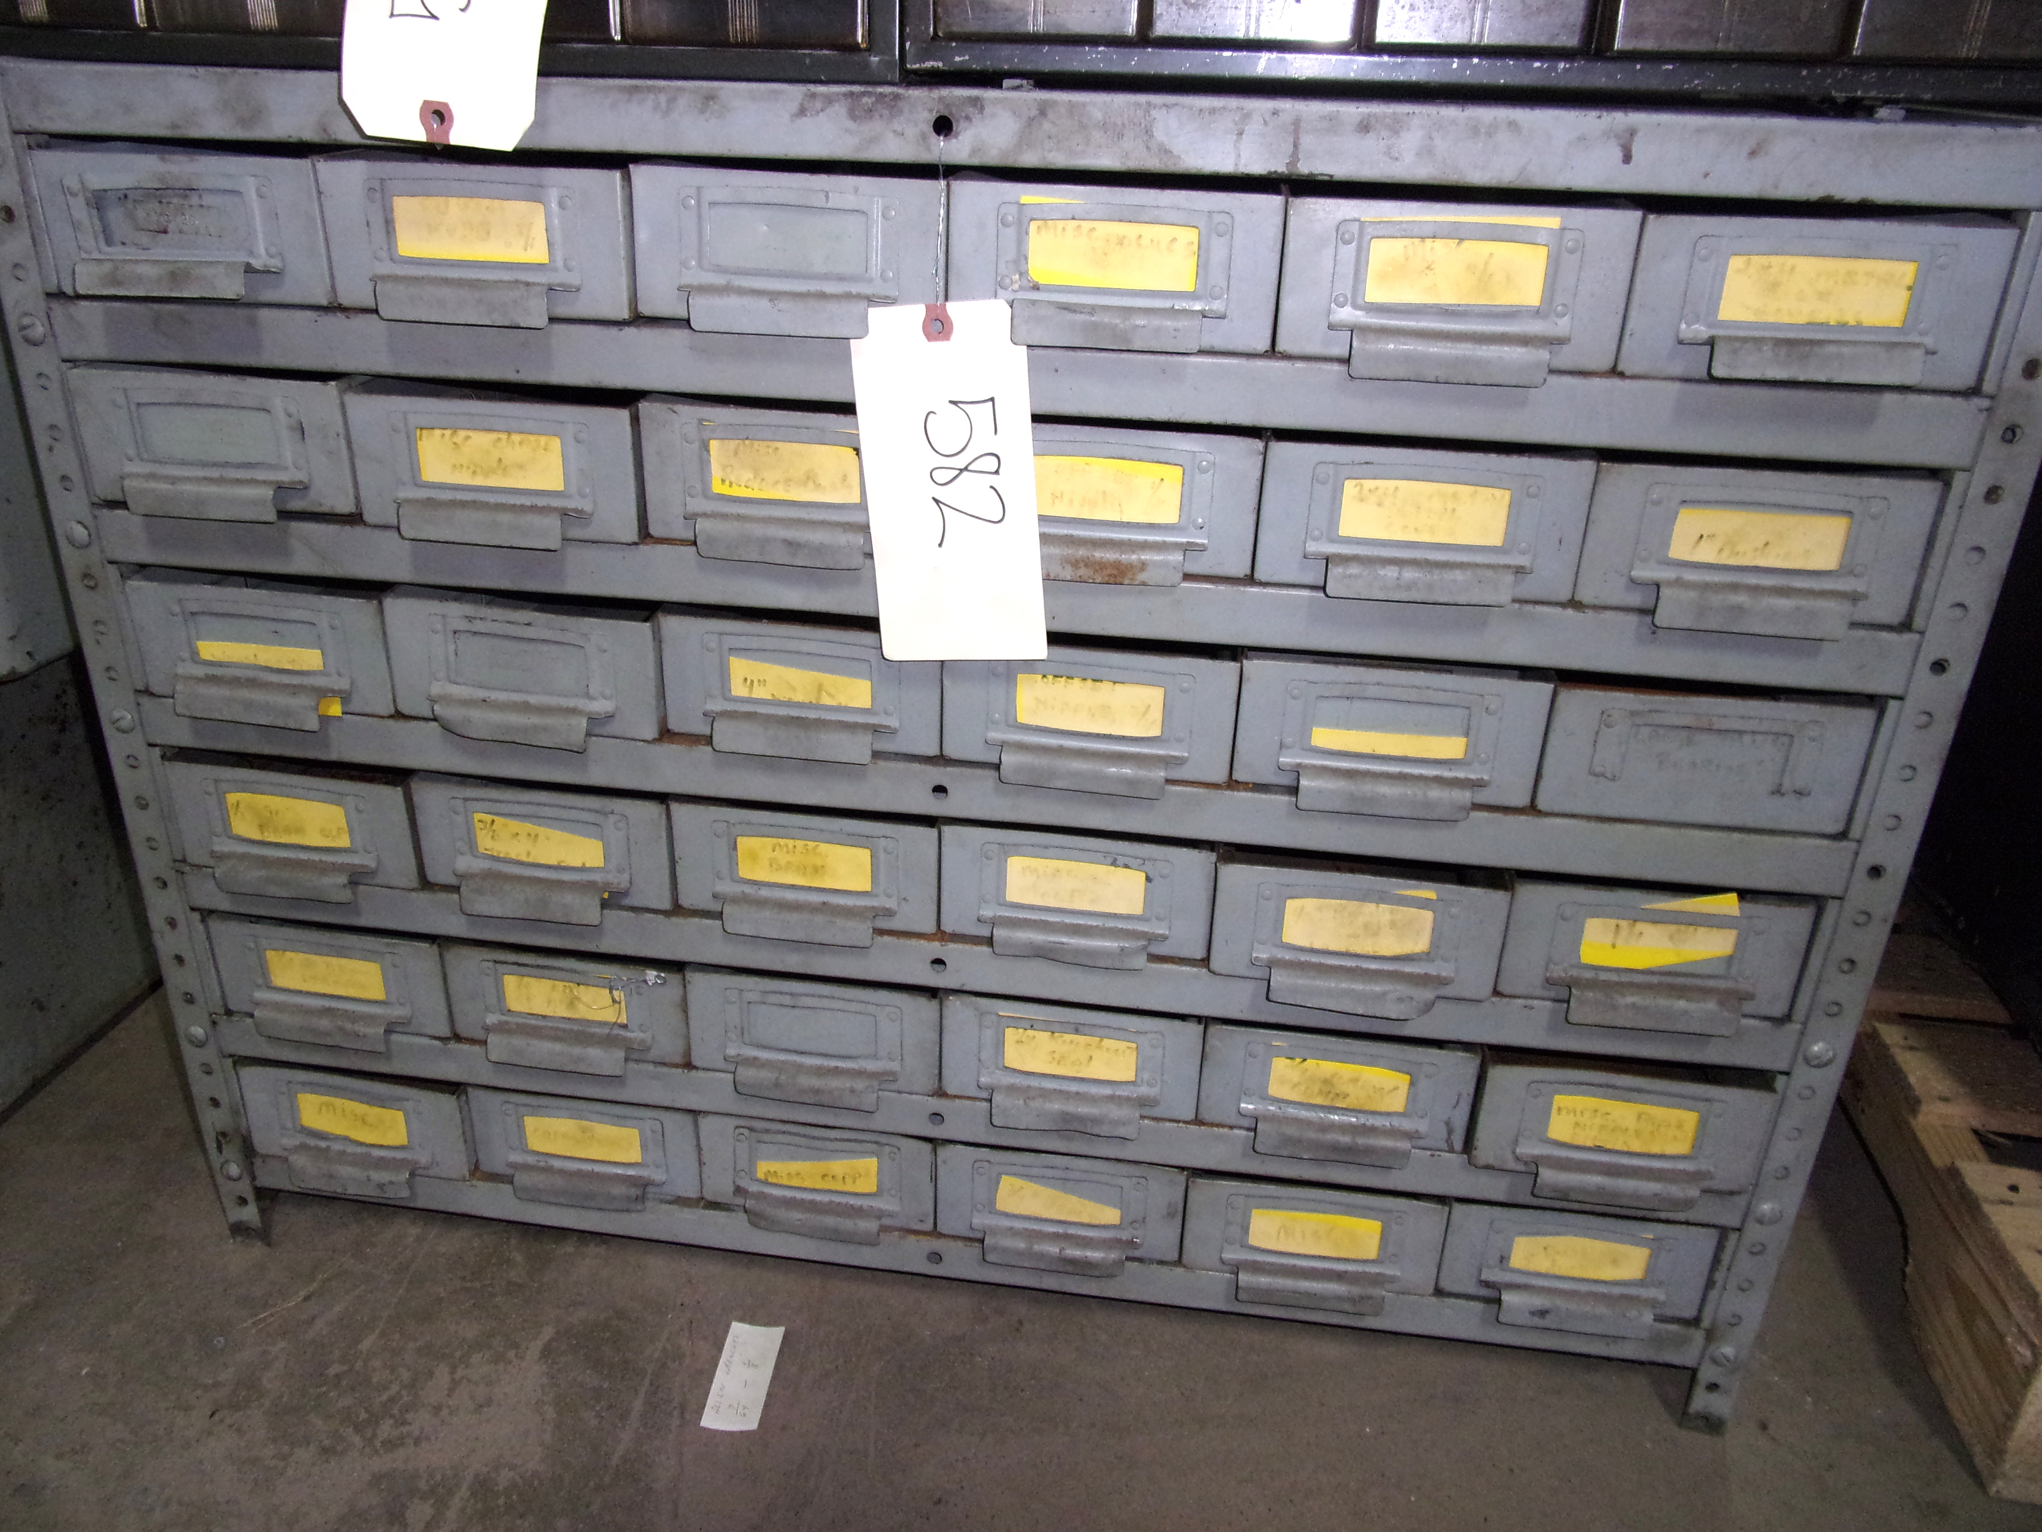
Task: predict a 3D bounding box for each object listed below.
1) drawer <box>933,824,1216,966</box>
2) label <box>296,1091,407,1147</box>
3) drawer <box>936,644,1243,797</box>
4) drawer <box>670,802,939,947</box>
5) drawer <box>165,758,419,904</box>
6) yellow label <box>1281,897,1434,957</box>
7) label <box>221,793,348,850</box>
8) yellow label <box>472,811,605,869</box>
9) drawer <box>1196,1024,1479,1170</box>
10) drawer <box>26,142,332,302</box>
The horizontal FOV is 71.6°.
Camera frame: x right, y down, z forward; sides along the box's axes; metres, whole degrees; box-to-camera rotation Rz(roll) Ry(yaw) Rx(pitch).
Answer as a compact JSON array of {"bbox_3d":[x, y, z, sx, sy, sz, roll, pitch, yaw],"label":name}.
[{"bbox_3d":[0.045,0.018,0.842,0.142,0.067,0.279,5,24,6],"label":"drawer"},{"bbox_3d":[-0.401,0.213,0.850,0.069,0.030,0.004,5,24,6],"label":"label"},{"bbox_3d":[0.054,-0.088,0.831,0.143,0.067,0.338,5,24,6],"label":"drawer"},{"bbox_3d":[-0.097,0.005,0.858,0.142,0.065,0.290,5,24,6],"label":"drawer"},{"bbox_3d":[-0.383,-0.016,0.892,0.140,0.065,0.290,5,24,6],"label":"drawer"},{"bbox_3d":[0.168,0.080,0.703,0.073,0.026,0.002,5,24,6],"label":"yellow label"},{"bbox_3d":[-0.399,0.030,0.771,0.069,0.026,0.004,5,24,6],"label":"label"},{"bbox_3d":[-0.259,0.041,0.762,0.073,0.026,0.002,5,24,6],"label":"yellow label"},{"bbox_3d":[0.185,0.118,0.875,0.142,0.066,0.309,5,24,6],"label":"drawer"},{"bbox_3d":[-0.373,-0.313,0.803,0.143,0.067,0.338,5,24,6],"label":"drawer"}]

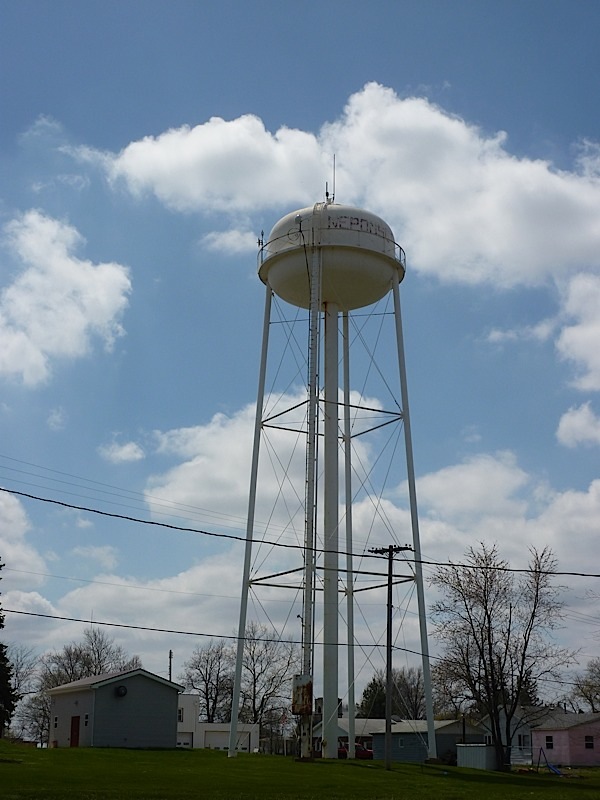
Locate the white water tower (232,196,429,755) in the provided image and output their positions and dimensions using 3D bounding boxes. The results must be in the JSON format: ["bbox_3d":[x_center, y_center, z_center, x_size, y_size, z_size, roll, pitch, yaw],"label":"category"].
[{"bbox_3d":[2.087,4.260,84.099,10.400,37.638,10.400,10,-18,-29],"label":"white water tower"}]

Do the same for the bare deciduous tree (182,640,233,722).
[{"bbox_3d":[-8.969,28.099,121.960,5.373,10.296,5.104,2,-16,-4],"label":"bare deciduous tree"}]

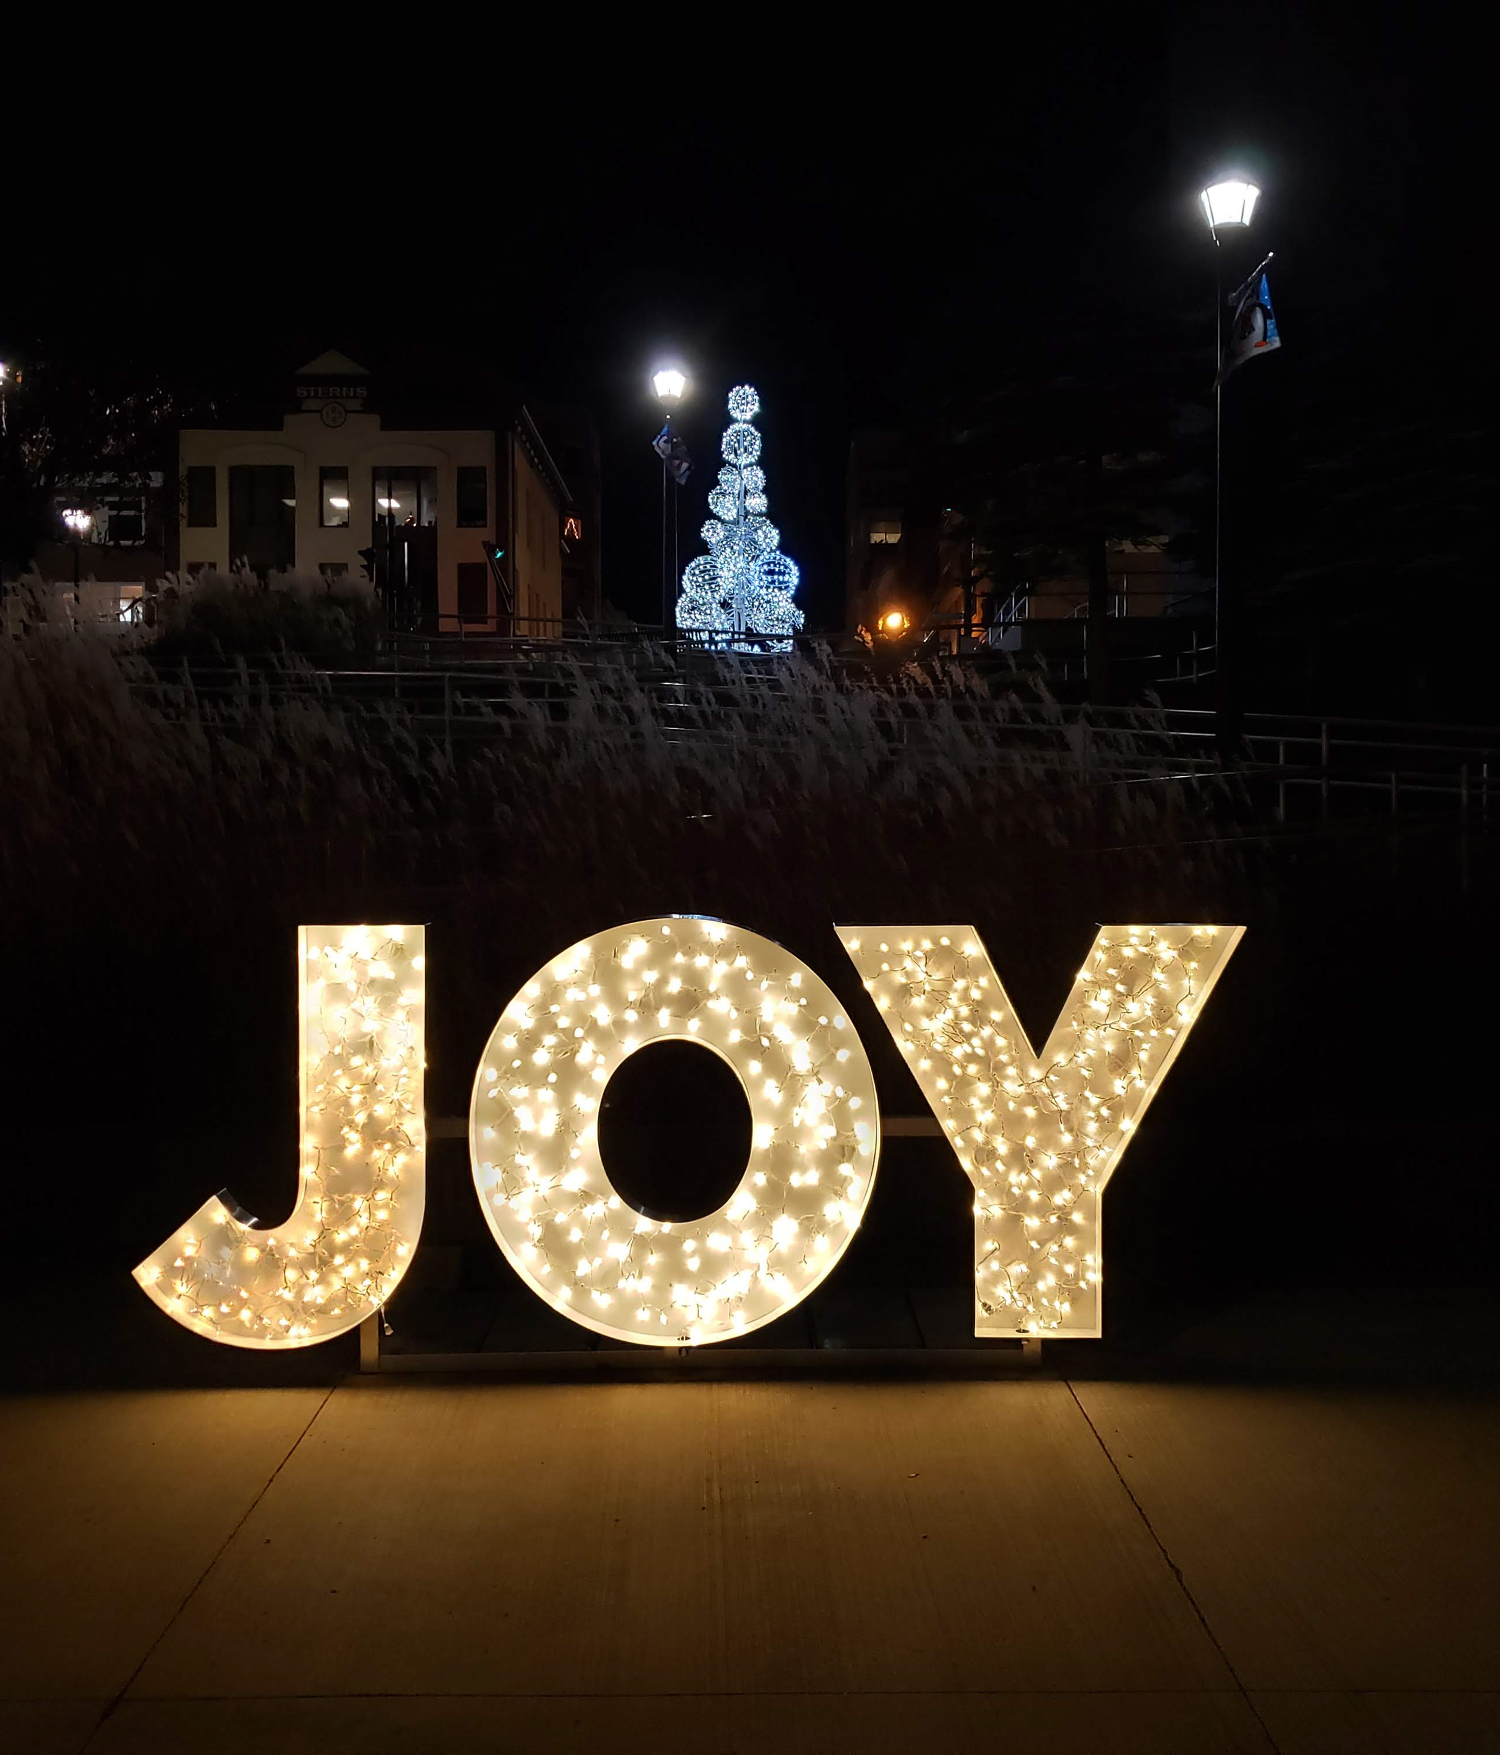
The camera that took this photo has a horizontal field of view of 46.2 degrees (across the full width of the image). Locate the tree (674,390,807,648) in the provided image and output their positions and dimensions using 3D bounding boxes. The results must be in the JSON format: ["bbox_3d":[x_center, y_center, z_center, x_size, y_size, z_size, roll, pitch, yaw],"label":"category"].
[{"bbox_3d":[-0.208,-8.162,39.879,2.900,6.053,2.900,0,2,0],"label":"tree"}]

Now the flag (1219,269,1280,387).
[{"bbox_3d":[4.182,-4.595,14.700,0.550,0.970,0.200,0,2,11],"label":"flag"}]

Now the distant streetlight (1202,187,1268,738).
[{"bbox_3d":[4.131,-3.295,14.993,0.500,5.353,0.500,0,2,0],"label":"distant streetlight"}]

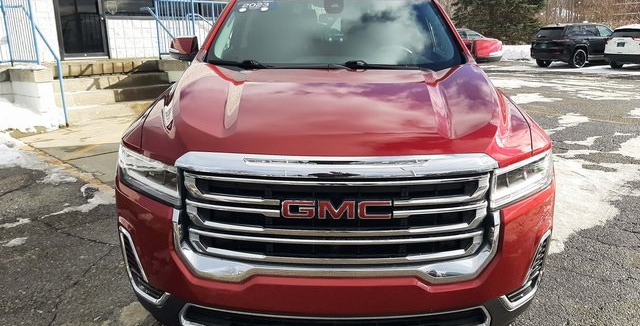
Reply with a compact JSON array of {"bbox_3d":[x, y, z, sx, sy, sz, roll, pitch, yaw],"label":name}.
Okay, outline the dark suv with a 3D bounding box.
[{"bbox_3d":[11.695,-5.242,21.581,4.900,1.780,1.960,-10,18,-32],"label":"dark suv"}]

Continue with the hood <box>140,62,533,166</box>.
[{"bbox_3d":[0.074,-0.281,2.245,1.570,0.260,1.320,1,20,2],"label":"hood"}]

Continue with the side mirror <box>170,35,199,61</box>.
[{"bbox_3d":[-0.880,-0.724,3.100,0.220,0.170,0.160,1,15,2],"label":"side mirror"}]

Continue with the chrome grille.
[{"bbox_3d":[0.052,0.186,1.679,1.170,0.440,0.200,1,15,2],"label":"chrome grille"}]

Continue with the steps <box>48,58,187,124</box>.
[{"bbox_3d":[-3.441,-1.290,8.224,2.100,0.750,1.450,-13,20,-39],"label":"steps"}]

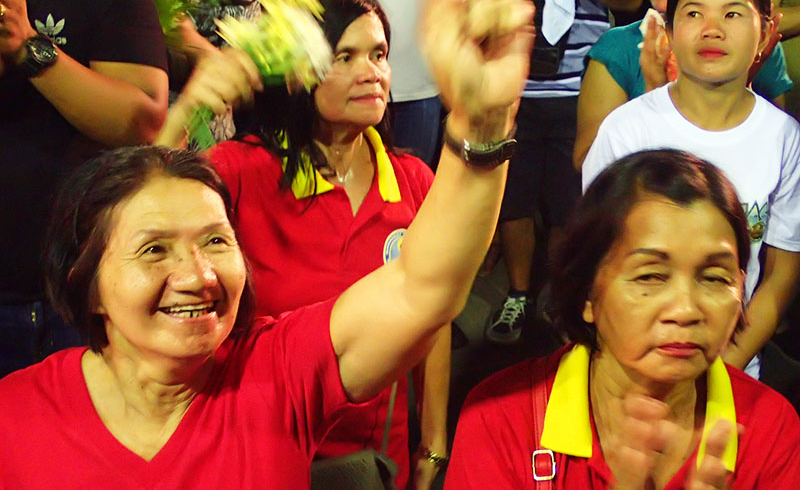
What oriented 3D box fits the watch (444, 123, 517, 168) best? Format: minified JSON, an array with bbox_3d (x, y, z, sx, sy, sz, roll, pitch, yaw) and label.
[{"bbox_3d":[0.072,-0.088,1.131,0.058,0.028,0.052,7,35,3],"label":"watch"}]

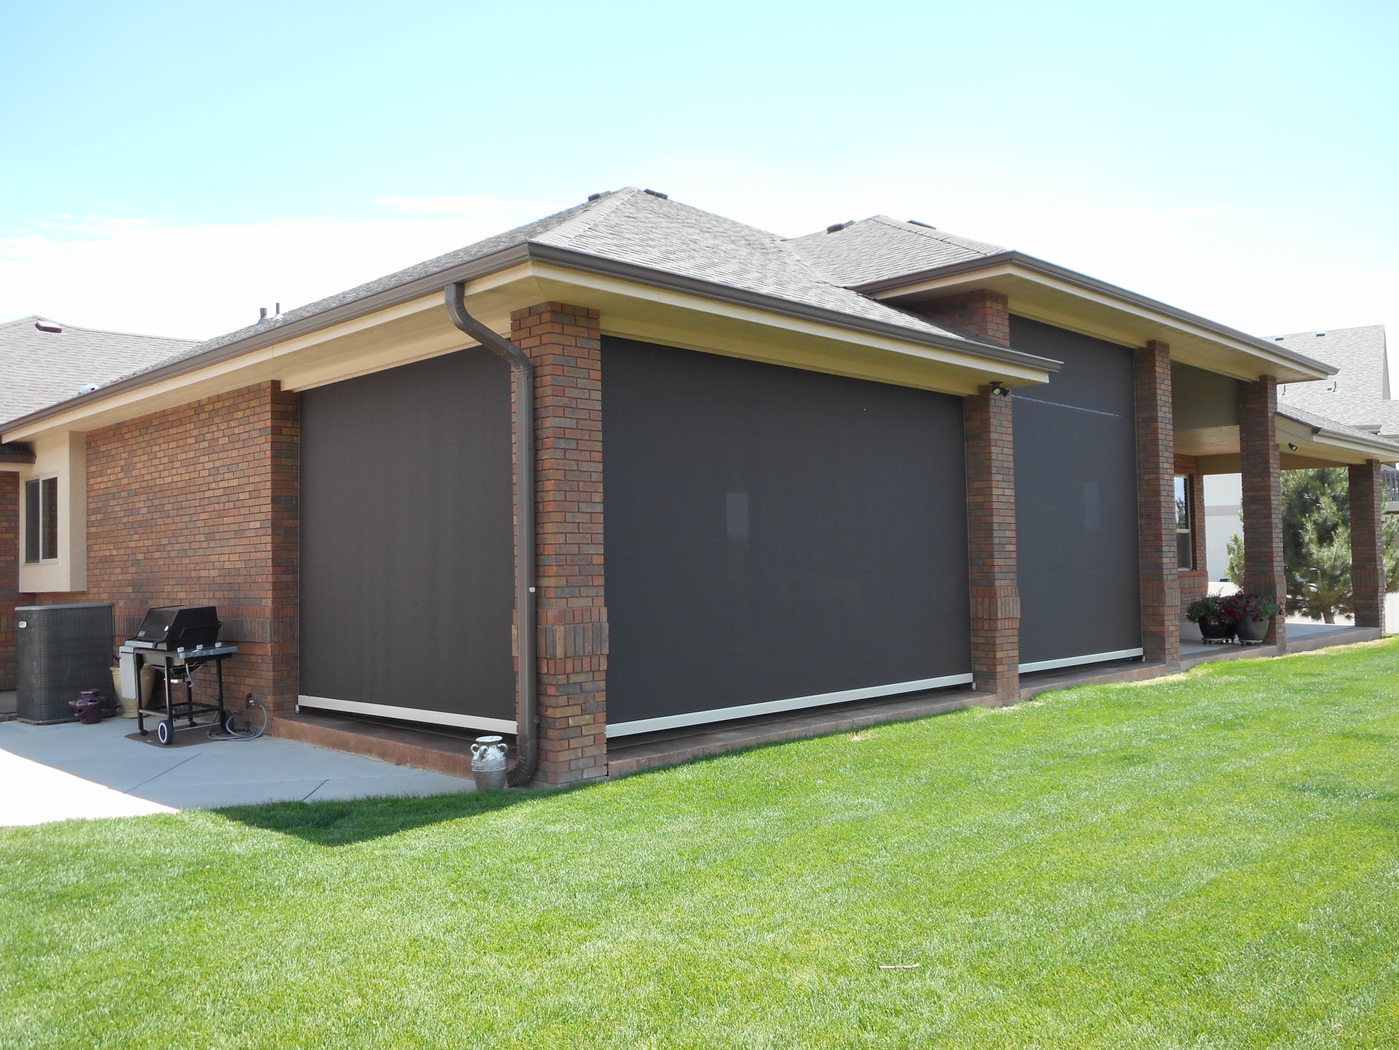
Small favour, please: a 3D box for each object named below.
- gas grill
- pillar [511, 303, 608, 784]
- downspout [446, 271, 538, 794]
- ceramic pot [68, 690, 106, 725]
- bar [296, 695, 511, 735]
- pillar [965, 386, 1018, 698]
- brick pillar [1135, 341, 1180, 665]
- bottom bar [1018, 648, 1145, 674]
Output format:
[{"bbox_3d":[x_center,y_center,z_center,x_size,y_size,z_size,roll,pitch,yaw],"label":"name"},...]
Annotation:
[{"bbox_3d":[-4.573,1.288,10.260,1.220,1.140,0.660,-3,-3,44],"label":"gas grill"},{"bbox_3d":[-0.922,0.112,7.704,0.440,3.050,0.440,-3,-3,44],"label":"pillar"},{"bbox_3d":[-1.304,0.086,7.379,0.105,3.130,0.590,-3,-3,44],"label":"downspout"},{"bbox_3d":[-5.824,1.722,11.184,0.360,0.330,0.360,-3,-3,44],"label":"ceramic pot"},{"bbox_3d":[-2.245,1.459,9.052,3.450,0.090,0.045,-3,-3,44],"label":"bar"},{"bbox_3d":[2.825,0.178,11.540,0.430,3.000,0.430,-3,-3,44],"label":"pillar"},{"bbox_3d":[5.529,-0.257,14.338,0.430,3.900,0.430,-3,-3,44],"label":"brick pillar"},{"bbox_3d":[4.146,1.495,12.931,0.045,0.090,3.450,-3,-3,44],"label":"bottom bar"}]

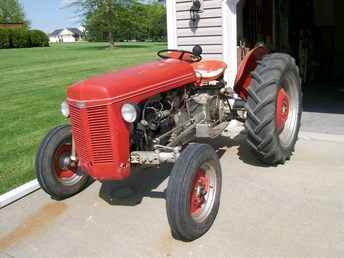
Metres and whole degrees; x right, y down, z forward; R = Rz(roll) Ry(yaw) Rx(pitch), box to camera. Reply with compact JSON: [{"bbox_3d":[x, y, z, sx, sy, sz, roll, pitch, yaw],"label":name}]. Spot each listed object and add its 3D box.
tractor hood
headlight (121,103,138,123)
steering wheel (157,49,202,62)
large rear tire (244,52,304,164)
[{"bbox_3d":[-0.298,-0.395,2.915,0.460,0.250,1.220,7,20,33],"label":"tractor hood"},{"bbox_3d":[-0.269,-0.112,2.441,0.138,0.138,0.110,7,17,33],"label":"headlight"},{"bbox_3d":[0.071,-0.680,3.430,0.445,0.070,0.445,8,-1,0],"label":"steering wheel"},{"bbox_3d":[1.155,-0.210,3.930,0.295,1.224,1.224,7,17,33],"label":"large rear tire"}]

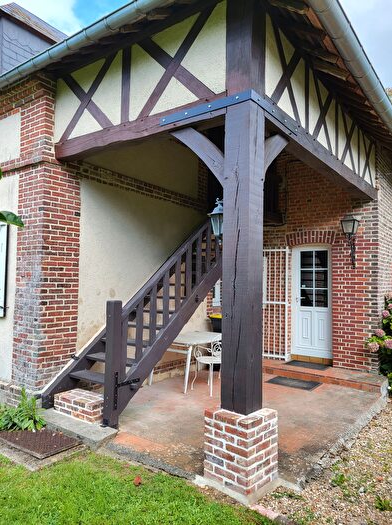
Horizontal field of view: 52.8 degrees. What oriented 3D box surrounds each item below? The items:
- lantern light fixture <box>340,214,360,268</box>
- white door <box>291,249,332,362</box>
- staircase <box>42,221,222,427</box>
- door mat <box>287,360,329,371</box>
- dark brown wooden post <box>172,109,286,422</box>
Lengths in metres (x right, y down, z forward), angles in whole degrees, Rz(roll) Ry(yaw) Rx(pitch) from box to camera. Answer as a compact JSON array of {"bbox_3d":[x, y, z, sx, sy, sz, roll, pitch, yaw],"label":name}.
[{"bbox_3d":[2.698,-0.363,6.864,0.270,0.920,0.390,-1,-3,37],"label":"lantern light fixture"},{"bbox_3d":[2.201,0.742,7.490,0.844,2.085,0.090,-1,-3,37],"label":"white door"},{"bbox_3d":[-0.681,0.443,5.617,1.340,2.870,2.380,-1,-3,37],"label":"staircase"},{"bbox_3d":[2.071,1.898,7.318,0.753,0.020,0.400,-1,-3,37],"label":"door mat"},{"bbox_3d":[0.346,-0.015,3.993,0.986,2.623,1.006,-1,-3,37],"label":"dark brown wooden post"}]

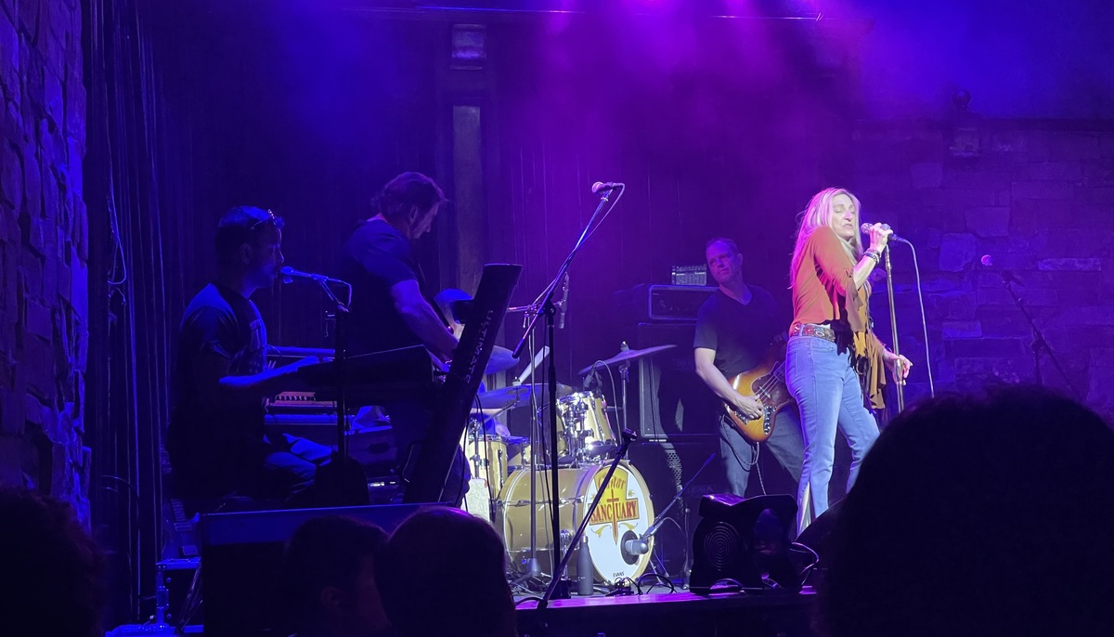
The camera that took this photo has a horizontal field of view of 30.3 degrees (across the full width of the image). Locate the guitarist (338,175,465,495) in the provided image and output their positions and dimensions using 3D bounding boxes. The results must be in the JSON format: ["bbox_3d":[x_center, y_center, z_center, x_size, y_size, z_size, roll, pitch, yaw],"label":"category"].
[{"bbox_3d":[-0.582,0.278,7.782,0.550,1.660,0.500,-1,-4,-7],"label":"guitarist"}]

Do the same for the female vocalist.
[{"bbox_3d":[1.260,0.300,9.064,0.520,1.720,0.460,-5,-6,39],"label":"female vocalist"}]

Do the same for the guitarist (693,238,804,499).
[{"bbox_3d":[0.910,0.410,9.760,0.600,1.620,0.480,-1,-4,-5],"label":"guitarist"}]

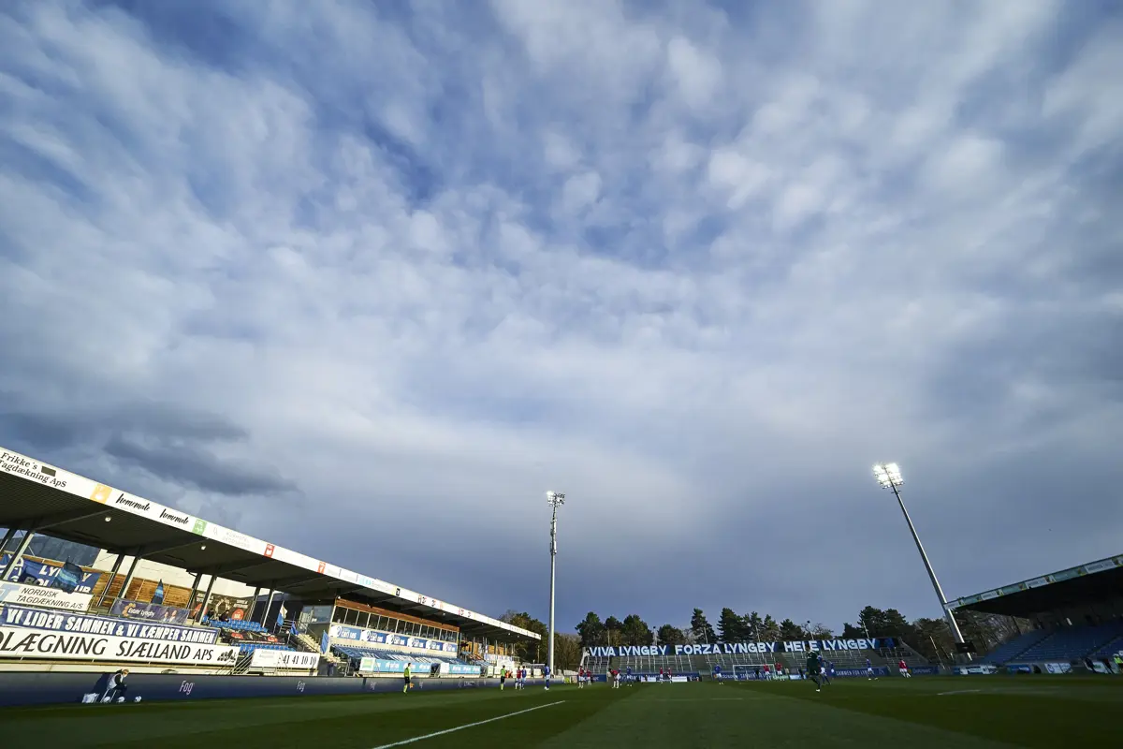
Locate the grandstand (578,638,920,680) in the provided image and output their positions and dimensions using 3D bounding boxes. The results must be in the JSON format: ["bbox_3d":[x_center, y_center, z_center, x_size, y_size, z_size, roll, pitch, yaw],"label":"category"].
[{"bbox_3d":[39.418,62.874,96.155,69.800,7.000,9.500,-7,-35,9],"label":"grandstand"}]

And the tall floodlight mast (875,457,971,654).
[{"bbox_3d":[78.459,39.487,94.015,5.200,41.900,2.000,-30,-44,35],"label":"tall floodlight mast"}]

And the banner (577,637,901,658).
[{"bbox_3d":[39.516,62.620,100.159,67.200,1.900,0.150,-7,-35,9],"label":"banner"}]

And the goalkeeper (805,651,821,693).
[{"bbox_3d":[11.744,13.615,20.309,0.550,1.800,0.600,8,-36,-12],"label":"goalkeeper"}]

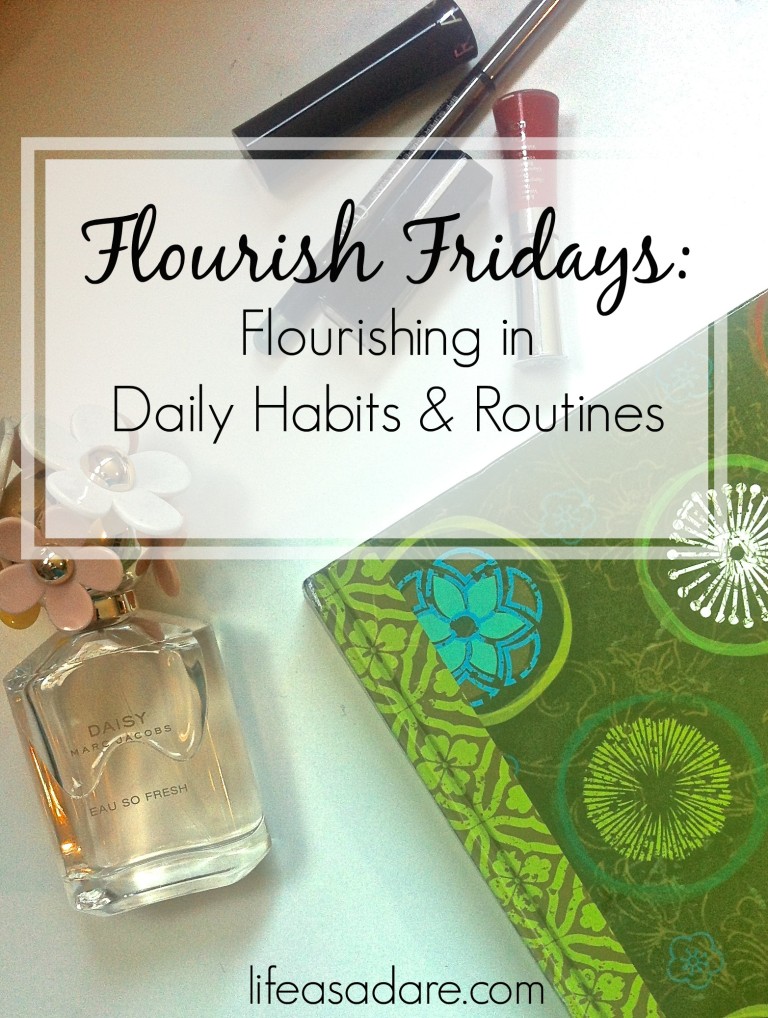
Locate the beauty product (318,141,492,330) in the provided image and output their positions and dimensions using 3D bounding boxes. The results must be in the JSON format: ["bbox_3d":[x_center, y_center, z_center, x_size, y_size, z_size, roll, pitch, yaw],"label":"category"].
[{"bbox_3d":[0.007,-0.080,0.318,0.019,0.019,0.061,38,88,4],"label":"beauty product"}]

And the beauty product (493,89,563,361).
[{"bbox_3d":[0.046,-0.086,0.317,0.021,0.021,0.081,-3,87,1],"label":"beauty product"}]

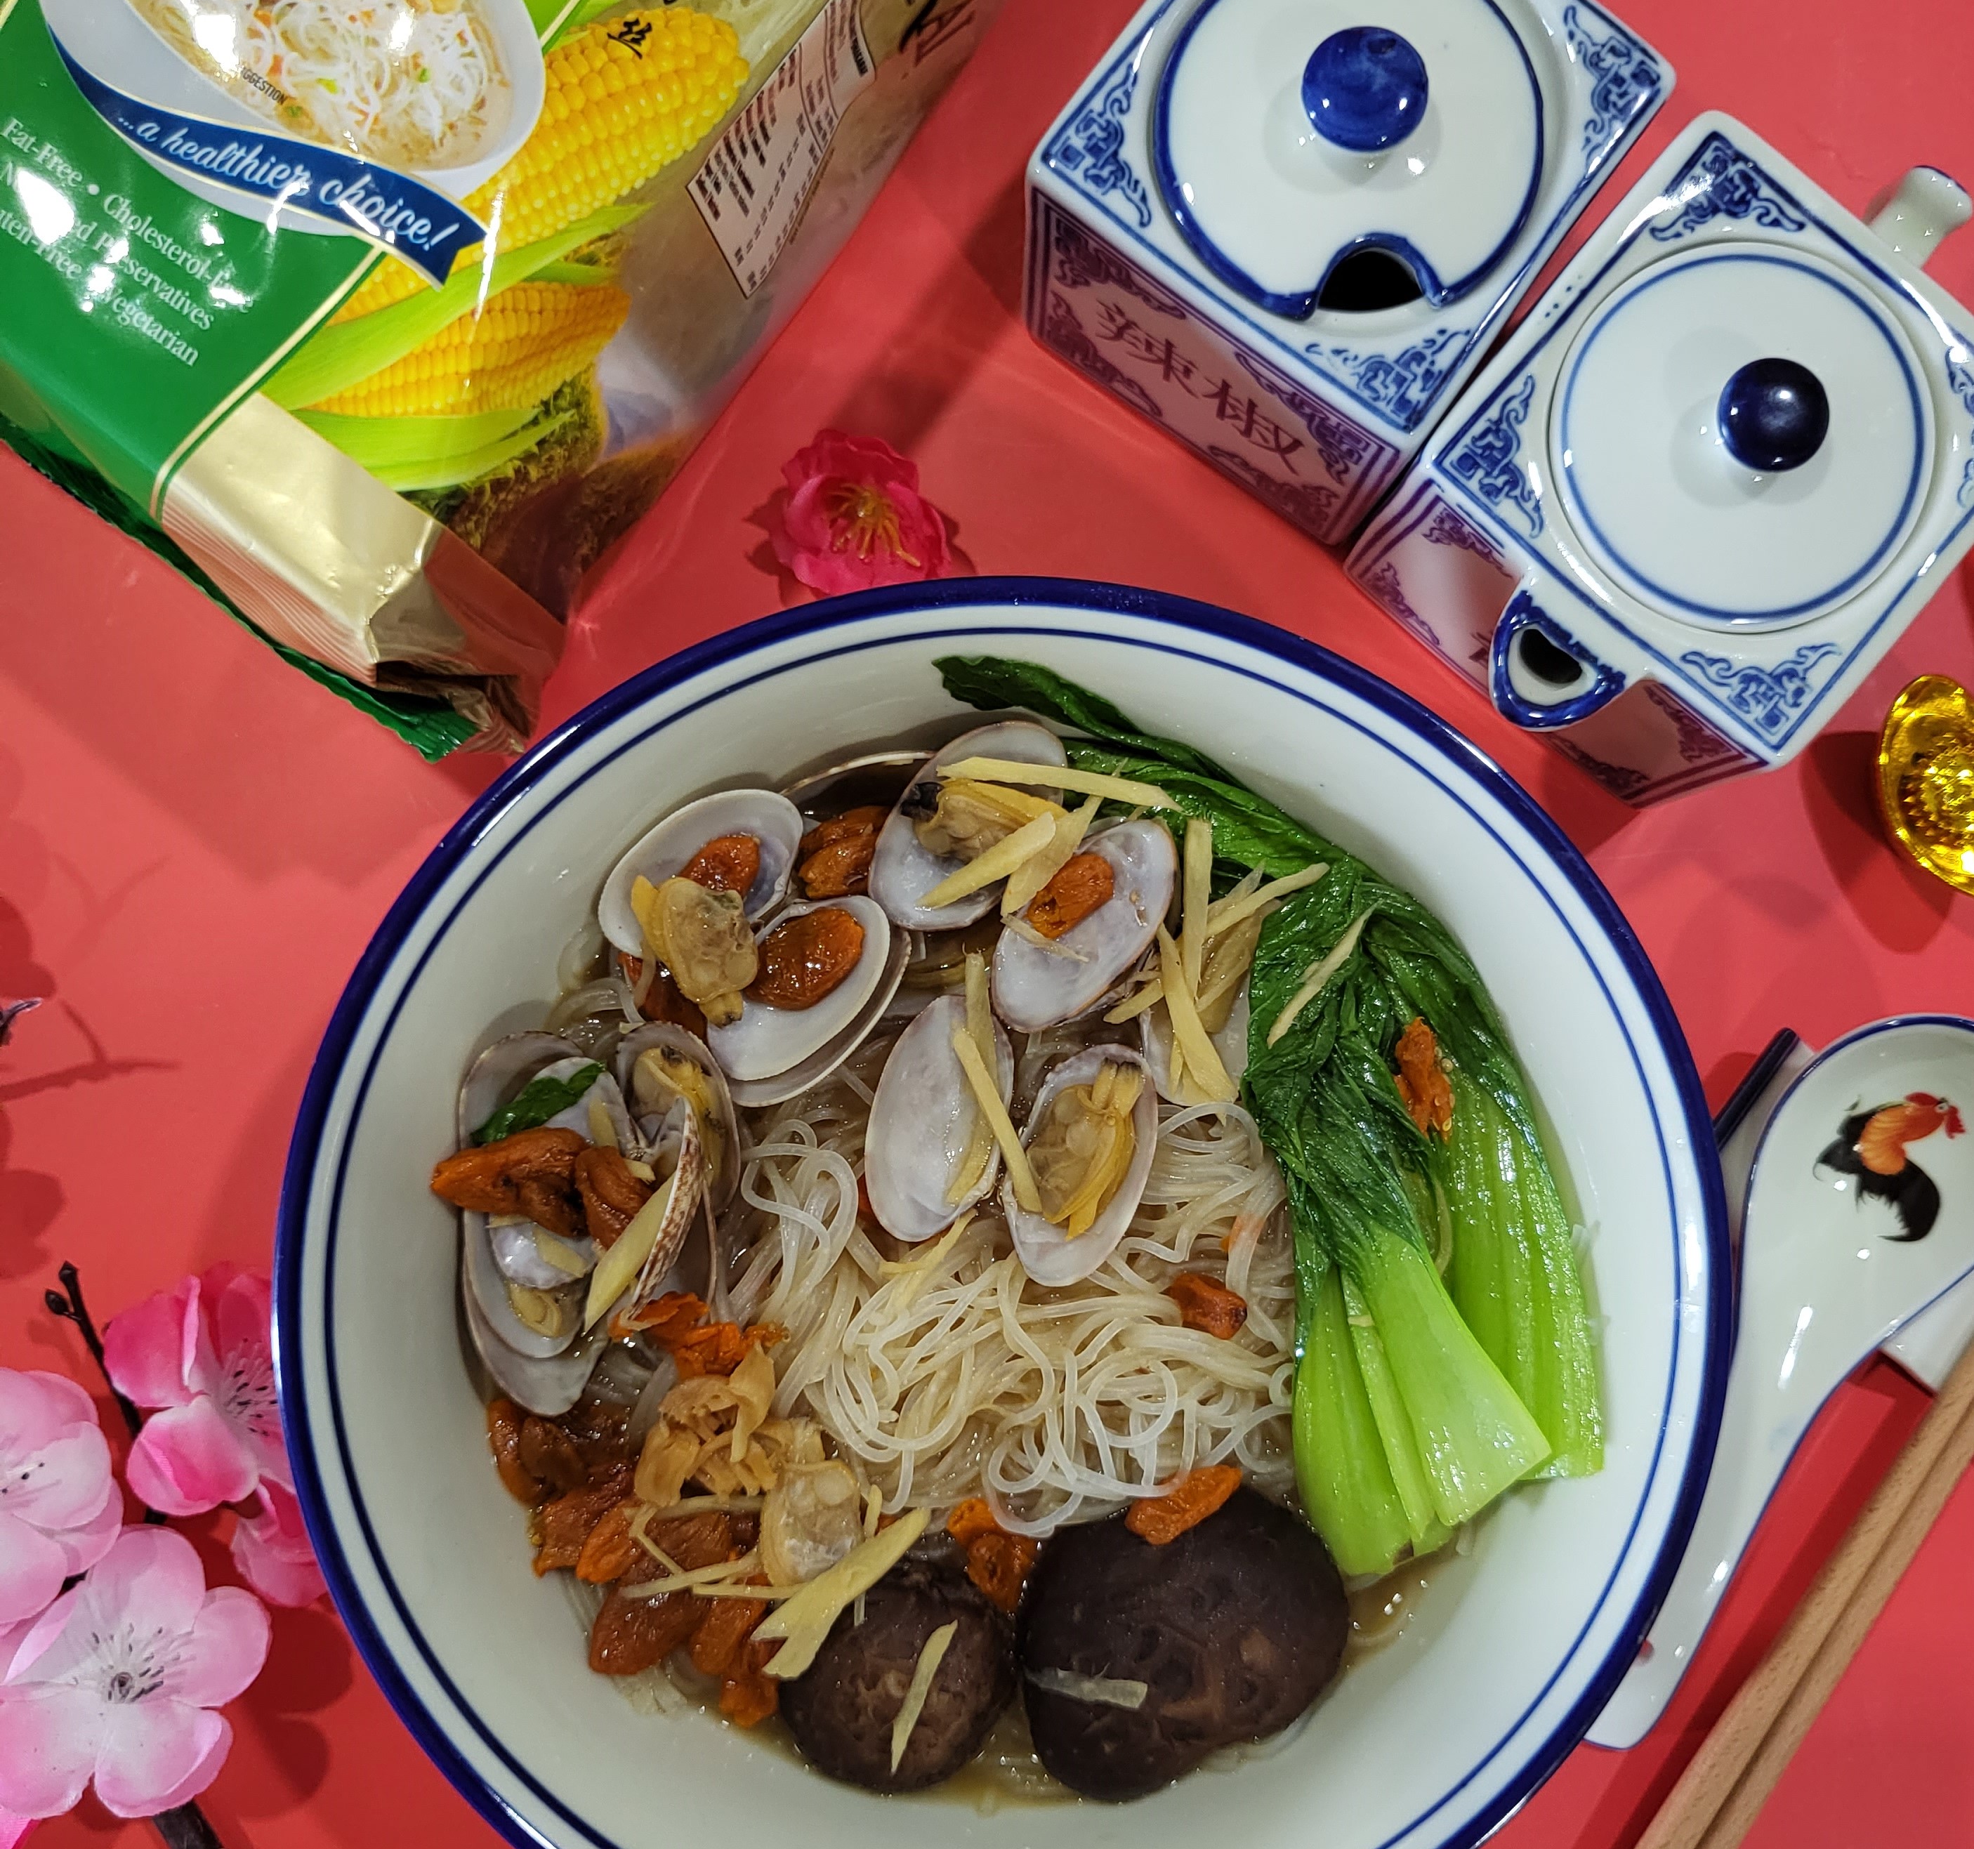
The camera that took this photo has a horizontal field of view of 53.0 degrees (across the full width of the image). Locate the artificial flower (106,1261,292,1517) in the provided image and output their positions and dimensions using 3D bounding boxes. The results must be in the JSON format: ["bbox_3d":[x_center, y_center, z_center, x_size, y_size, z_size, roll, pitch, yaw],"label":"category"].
[{"bbox_3d":[-0.120,0.075,0.315,0.038,0.019,0.038,0,84,-13],"label":"artificial flower"}]

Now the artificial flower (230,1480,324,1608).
[{"bbox_3d":[-0.114,0.102,0.324,0.027,0.019,0.026,0,100,-15],"label":"artificial flower"}]

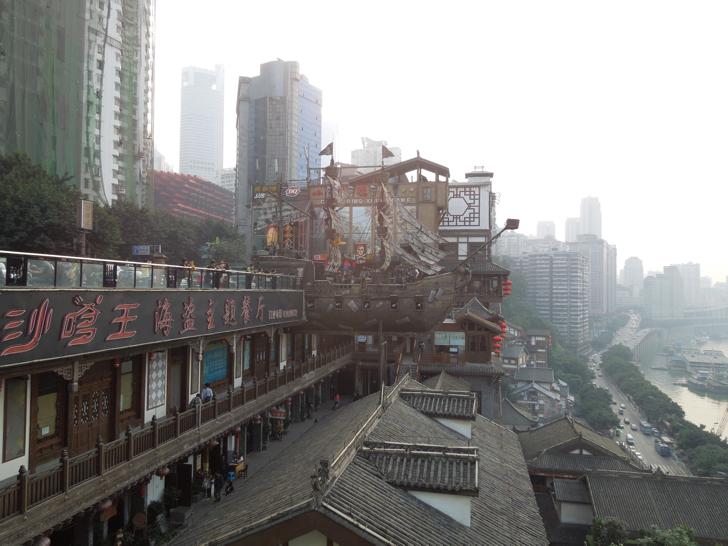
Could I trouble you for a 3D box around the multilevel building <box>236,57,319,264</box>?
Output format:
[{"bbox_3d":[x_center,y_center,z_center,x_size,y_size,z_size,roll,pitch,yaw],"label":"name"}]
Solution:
[{"bbox_3d":[-42.546,-51.560,270.400,33.722,101.608,28.000,0,-2,14],"label":"multilevel building"}]

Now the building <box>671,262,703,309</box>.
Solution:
[{"bbox_3d":[705.000,27.000,1150.000,58.000,100.000,36.000,-1,-2,30],"label":"building"}]

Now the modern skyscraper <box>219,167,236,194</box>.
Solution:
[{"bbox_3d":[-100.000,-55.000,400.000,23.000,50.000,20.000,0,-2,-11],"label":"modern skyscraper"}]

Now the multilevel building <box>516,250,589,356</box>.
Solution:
[{"bbox_3d":[141.600,21.700,391.000,42.000,71.000,33.000,-1,-2,33],"label":"multilevel building"}]

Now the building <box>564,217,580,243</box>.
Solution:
[{"bbox_3d":[400.174,-63.519,1007.500,29.423,85.252,25.000,0,-2,20],"label":"building"}]

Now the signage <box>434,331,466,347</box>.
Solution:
[{"bbox_3d":[7.233,5.497,44.000,2.600,1.212,0.100,0,-2,12],"label":"signage"}]

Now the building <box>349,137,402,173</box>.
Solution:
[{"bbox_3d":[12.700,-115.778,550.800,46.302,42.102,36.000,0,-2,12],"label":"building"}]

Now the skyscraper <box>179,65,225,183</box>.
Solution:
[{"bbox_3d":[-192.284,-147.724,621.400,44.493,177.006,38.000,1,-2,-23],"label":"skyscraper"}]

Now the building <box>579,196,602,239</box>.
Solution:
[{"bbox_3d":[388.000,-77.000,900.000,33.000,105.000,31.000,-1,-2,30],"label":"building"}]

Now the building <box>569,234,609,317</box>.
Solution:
[{"bbox_3d":[247.316,5.287,579.000,39.159,91.167,30.000,0,-2,25],"label":"building"}]

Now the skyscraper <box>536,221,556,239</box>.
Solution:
[{"bbox_3d":[330.000,-64.000,950.000,33.000,60.000,28.000,-1,-2,30],"label":"skyscraper"}]

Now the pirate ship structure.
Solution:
[{"bbox_3d":[-0.300,-2.400,48.000,18.800,15.700,6.800,0,-2,5],"label":"pirate ship structure"}]

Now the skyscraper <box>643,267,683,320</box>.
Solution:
[{"bbox_3d":[502.910,34.837,882.000,53.454,89.162,40.000,0,-2,23],"label":"skyscraper"}]

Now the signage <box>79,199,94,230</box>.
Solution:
[{"bbox_3d":[-12.600,-2.650,24.000,0.200,1.400,0.700,0,-2,11],"label":"signage"}]

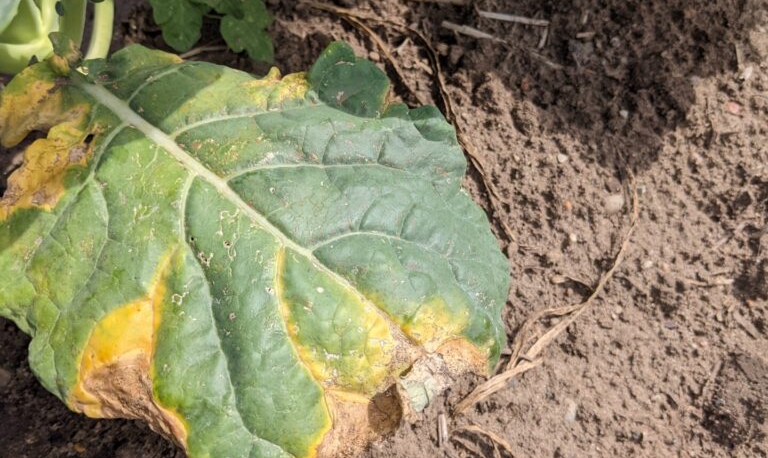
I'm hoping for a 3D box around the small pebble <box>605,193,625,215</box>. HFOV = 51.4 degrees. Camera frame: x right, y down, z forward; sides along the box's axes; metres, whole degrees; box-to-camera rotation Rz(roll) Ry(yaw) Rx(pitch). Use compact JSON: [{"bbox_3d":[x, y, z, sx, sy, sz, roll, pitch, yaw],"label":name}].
[{"bbox_3d":[0.161,-0.018,0.557,0.013,0.011,0.013,0,65,0],"label":"small pebble"}]

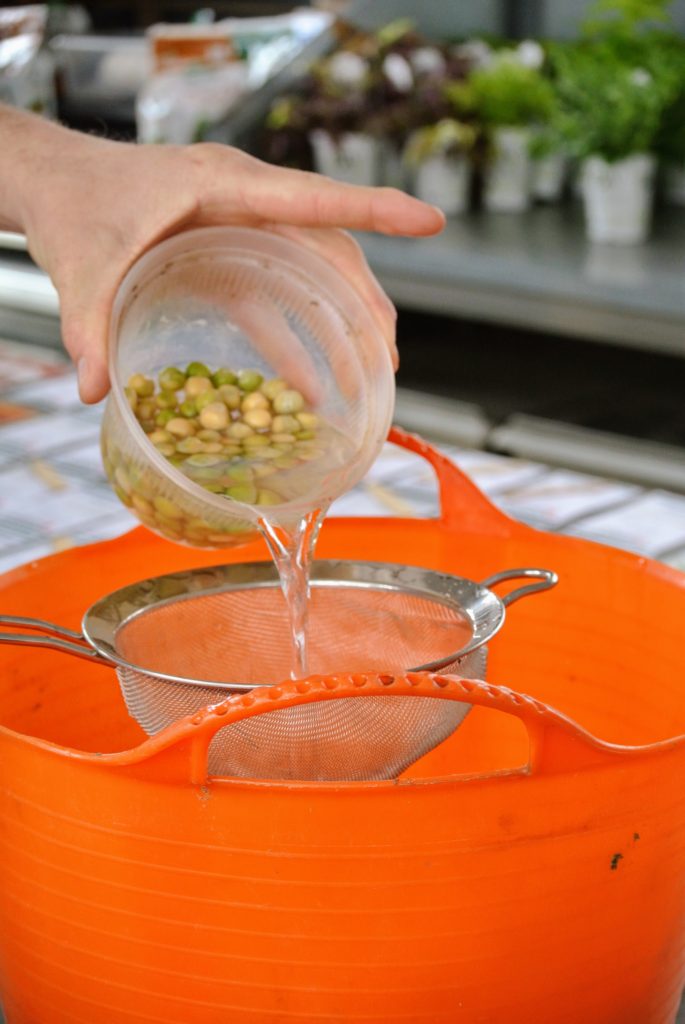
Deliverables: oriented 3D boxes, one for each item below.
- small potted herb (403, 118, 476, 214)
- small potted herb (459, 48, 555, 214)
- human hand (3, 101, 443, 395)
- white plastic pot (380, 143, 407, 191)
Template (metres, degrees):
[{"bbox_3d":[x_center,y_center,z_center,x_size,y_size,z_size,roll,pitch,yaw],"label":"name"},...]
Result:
[{"bbox_3d":[0.138,-0.490,3.350,0.105,0.135,0.105,0,12,0],"label":"small potted herb"},{"bbox_3d":[0.235,-0.546,3.380,0.135,0.225,0.135,0,12,0],"label":"small potted herb"},{"bbox_3d":[-0.052,-0.112,1.030,0.190,0.125,0.100,0,12,0],"label":"human hand"},{"bbox_3d":[0.080,-0.498,3.480,0.078,0.098,0.078,0,12,0],"label":"white plastic pot"}]

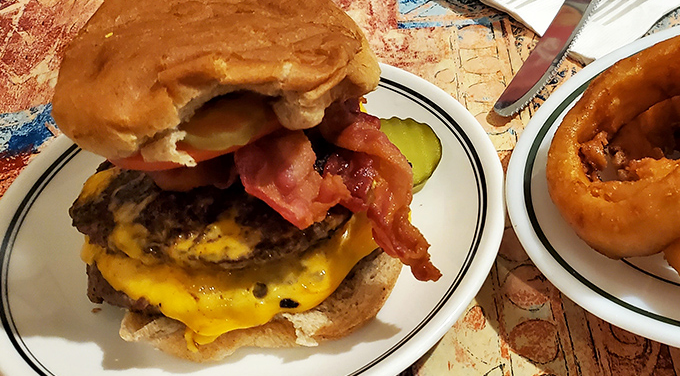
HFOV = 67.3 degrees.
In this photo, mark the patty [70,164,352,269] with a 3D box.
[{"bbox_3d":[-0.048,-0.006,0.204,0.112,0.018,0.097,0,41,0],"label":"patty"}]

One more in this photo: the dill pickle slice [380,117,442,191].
[{"bbox_3d":[0.030,-0.017,0.262,0.045,0.006,0.044,0,52,0],"label":"dill pickle slice"}]

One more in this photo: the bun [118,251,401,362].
[{"bbox_3d":[-0.035,0.016,0.227,0.125,0.024,0.118,0,52,0],"label":"bun"}]

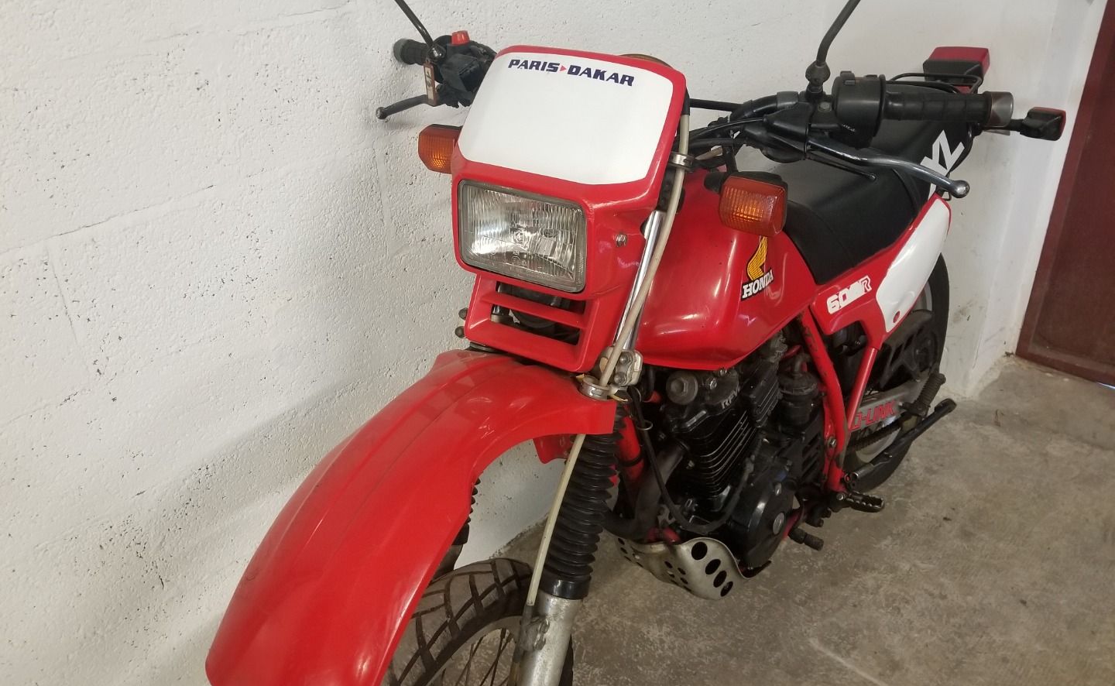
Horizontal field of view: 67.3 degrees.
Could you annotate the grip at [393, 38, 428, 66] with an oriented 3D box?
[{"bbox_3d":[-0.203,-0.431,1.258,0.038,0.038,0.136,-21,32,-29],"label":"grip"}]

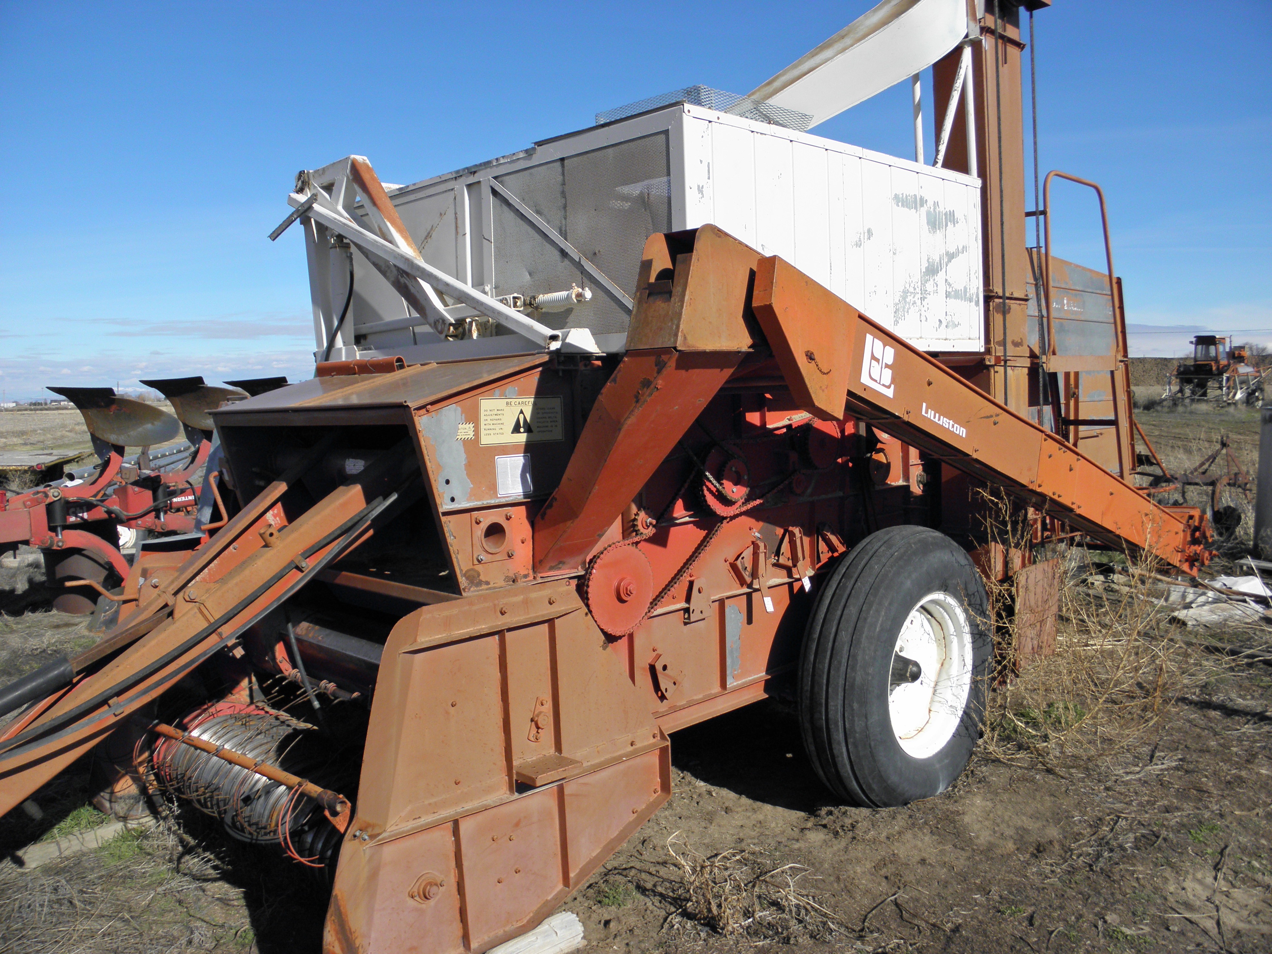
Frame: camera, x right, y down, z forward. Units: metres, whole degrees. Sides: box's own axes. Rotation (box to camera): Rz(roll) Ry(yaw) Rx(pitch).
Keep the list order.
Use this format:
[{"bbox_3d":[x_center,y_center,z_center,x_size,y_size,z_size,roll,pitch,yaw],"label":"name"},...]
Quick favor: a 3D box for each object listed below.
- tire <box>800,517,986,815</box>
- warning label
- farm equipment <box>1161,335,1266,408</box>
[{"bbox_3d":[0.973,0.699,3.769,1.040,1.040,0.275,-6,8,-44],"label":"tire"},{"bbox_3d":[-0.306,-0.154,2.797,0.005,0.127,0.291,3,7,44],"label":"warning label"},{"bbox_3d":[35.443,-6.480,63.000,5.400,4.200,3.700,-5,6,-37],"label":"farm equipment"}]

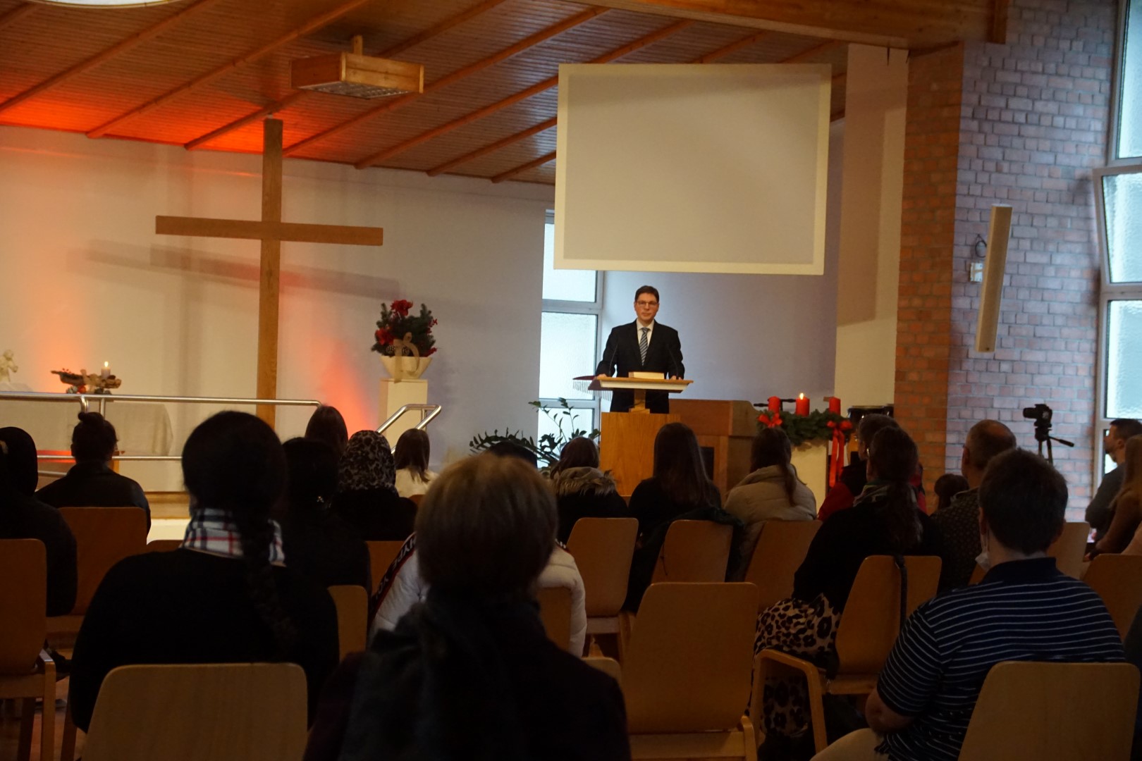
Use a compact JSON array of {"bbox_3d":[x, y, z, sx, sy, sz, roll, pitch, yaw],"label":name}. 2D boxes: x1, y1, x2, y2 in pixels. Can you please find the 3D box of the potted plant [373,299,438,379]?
[{"bbox_3d":[-1.411,-0.347,22.000,0.530,0.670,0.480,2,0,-12],"label":"potted plant"}]

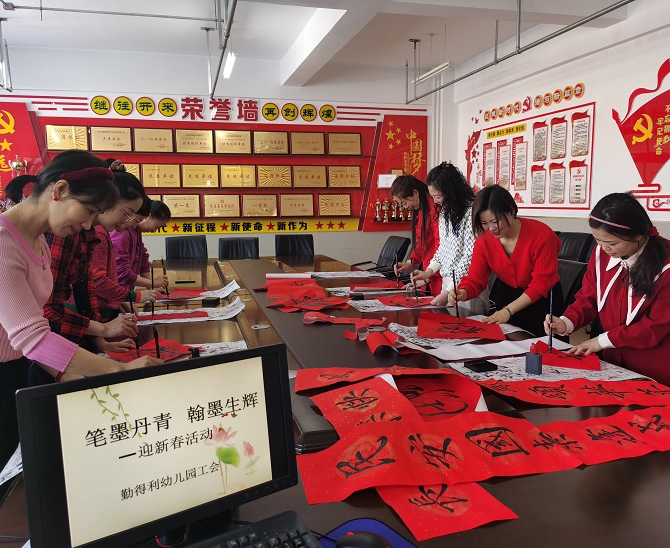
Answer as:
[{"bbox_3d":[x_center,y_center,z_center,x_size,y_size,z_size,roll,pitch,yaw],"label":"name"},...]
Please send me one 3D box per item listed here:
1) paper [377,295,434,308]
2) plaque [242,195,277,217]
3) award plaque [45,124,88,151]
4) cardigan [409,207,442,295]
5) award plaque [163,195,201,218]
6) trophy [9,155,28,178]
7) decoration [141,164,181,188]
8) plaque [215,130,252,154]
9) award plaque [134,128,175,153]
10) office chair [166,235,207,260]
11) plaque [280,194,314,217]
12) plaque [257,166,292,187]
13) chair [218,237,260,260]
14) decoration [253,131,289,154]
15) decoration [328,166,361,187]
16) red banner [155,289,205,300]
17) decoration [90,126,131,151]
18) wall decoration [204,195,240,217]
[{"bbox_3d":[0.444,0.155,3.522,0.350,0.030,0.340,-2,7,-14],"label":"paper"},{"bbox_3d":[-1.198,-1.091,9.137,0.565,0.360,0.030,-2,8,-14],"label":"plaque"},{"bbox_3d":[-3.906,-1.978,8.323,0.565,0.360,0.030,-2,8,-14],"label":"award plaque"},{"bbox_3d":[0.732,-0.201,4.320,0.390,0.700,0.450,-2,8,-15],"label":"cardigan"},{"bbox_3d":[-2.371,-1.043,8.839,0.565,0.360,0.030,-2,8,-14],"label":"award plaque"},{"bbox_3d":[-4.732,-1.552,8.547,0.270,0.460,0.170,-2,7,-14],"label":"trophy"},{"bbox_3d":[-2.700,-1.513,8.838,0.580,0.380,0.030,-2,8,-15],"label":"decoration"},{"bbox_3d":[-1.628,-2.096,9.046,0.580,0.380,0.030,-2,8,-15],"label":"plaque"},{"bbox_3d":[-2.773,-2.051,8.749,0.580,0.380,0.030,-2,8,-15],"label":"award plaque"},{"bbox_3d":[-1.680,0.082,6.498,0.600,1.020,0.620,-2,8,-15],"label":"office chair"},{"bbox_3d":[-0.646,-1.164,9.721,0.585,0.385,0.030,-2,7,-14],"label":"plaque"},{"bbox_3d":[-1.005,-1.634,9.570,0.585,0.385,0.030,-2,7,-14],"label":"plaque"},{"bbox_3d":[-1.059,0.082,6.501,0.560,0.955,0.620,-2,8,-14],"label":"chair"},{"bbox_3d":[-1.034,-2.116,9.200,0.580,0.380,0.030,-2,8,-15],"label":"decoration"},{"bbox_3d":[0.175,-1.679,9.865,0.585,0.385,0.030,-2,7,-14],"label":"decoration"},{"bbox_3d":[-1.017,0.121,3.790,0.370,0.030,0.360,-2,7,-14],"label":"red banner"},{"bbox_3d":[-3.324,-1.994,8.471,0.565,0.360,0.030,-2,8,-14],"label":"decoration"},{"bbox_3d":[-1.776,-1.067,8.990,0.565,0.360,0.030,-2,8,-14],"label":"wall decoration"}]

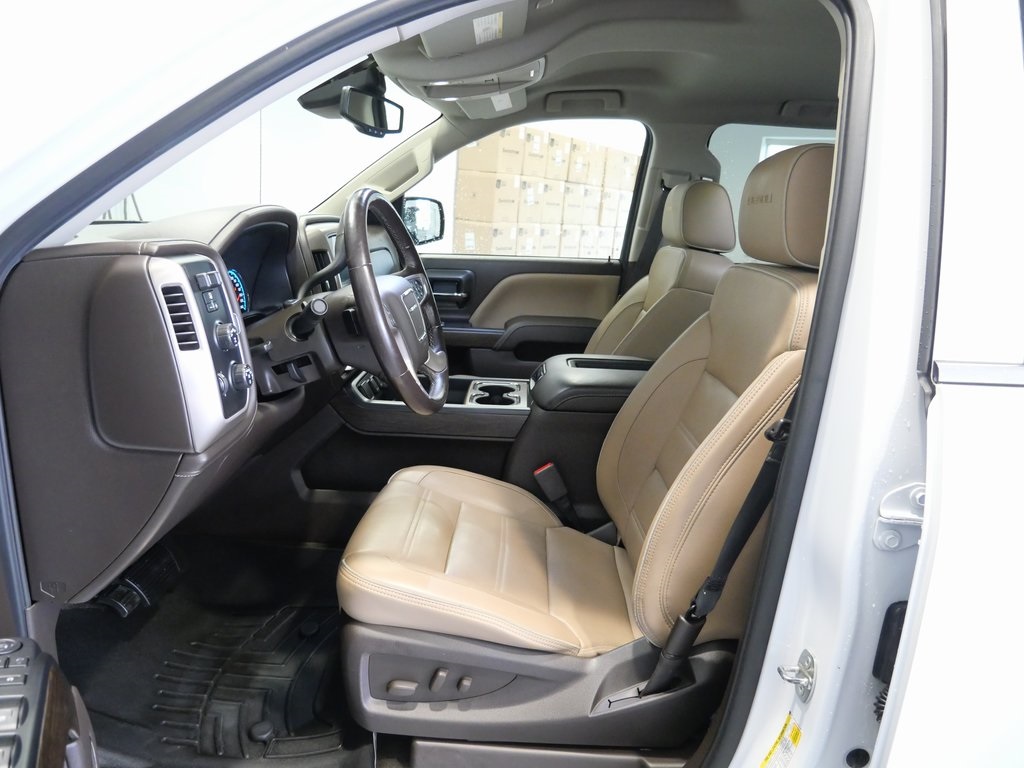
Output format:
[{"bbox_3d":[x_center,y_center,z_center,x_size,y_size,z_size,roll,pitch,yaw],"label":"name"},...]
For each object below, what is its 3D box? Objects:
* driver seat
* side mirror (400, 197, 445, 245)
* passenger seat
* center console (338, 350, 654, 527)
[{"bbox_3d":[0.128,0.056,1.213,0.790,0.900,0.550,4,14,1],"label":"driver seat"},{"bbox_3d":[-0.368,-0.610,2.636,0.140,0.200,0.250,9,15,23],"label":"side mirror"},{"bbox_3d":[0.176,-0.122,2.013,0.790,0.900,0.550,4,14,1],"label":"passenger seat"},{"bbox_3d":[0.044,0.104,1.646,0.820,0.400,0.320,4,14,1],"label":"center console"}]

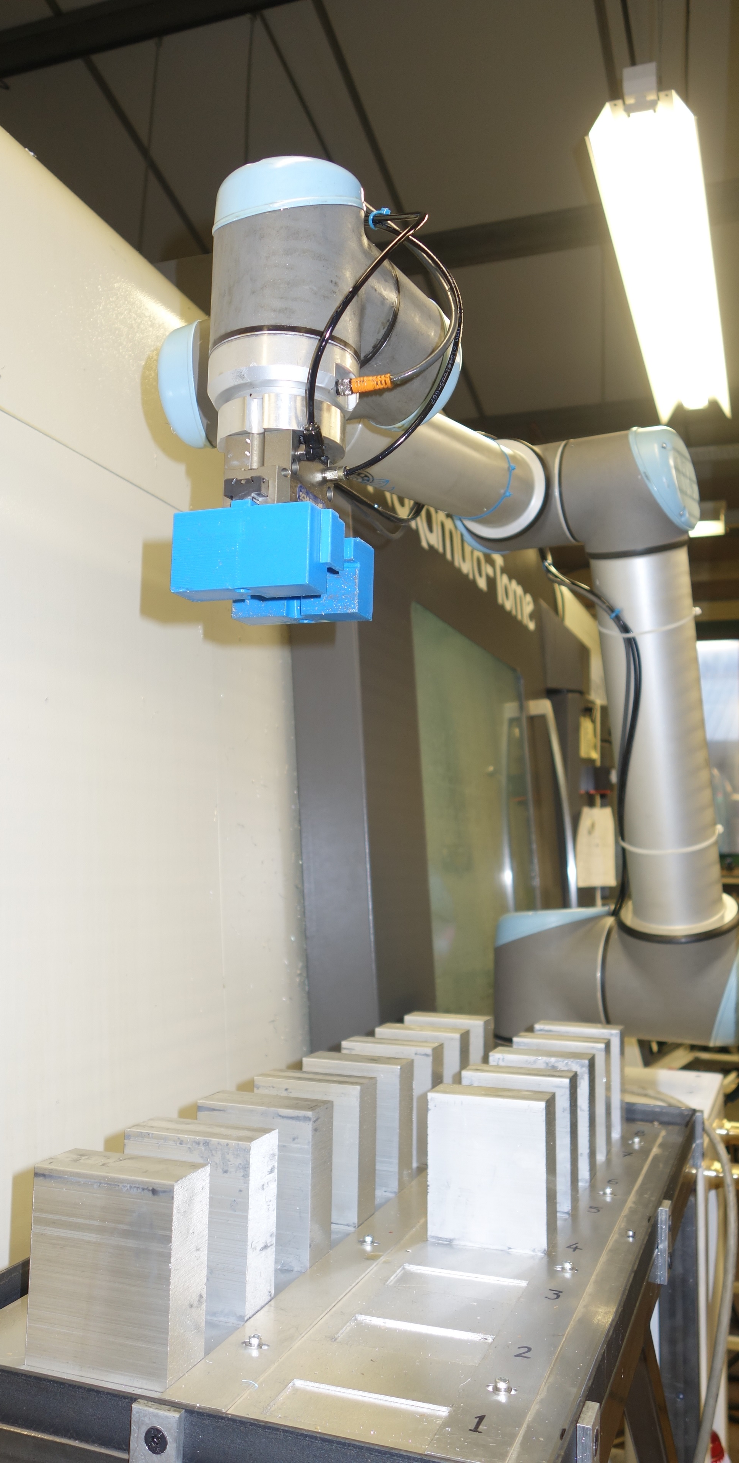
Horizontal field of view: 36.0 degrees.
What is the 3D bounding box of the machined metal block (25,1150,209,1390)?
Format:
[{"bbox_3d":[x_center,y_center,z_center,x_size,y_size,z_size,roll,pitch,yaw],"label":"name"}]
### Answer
[{"bbox_3d":[-0.143,0.305,0.650,0.091,0.109,0.040,-2,-7,20],"label":"machined metal block"}]

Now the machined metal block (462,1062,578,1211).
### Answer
[{"bbox_3d":[0.131,0.355,0.992,0.095,0.114,0.037,-1,-7,20],"label":"machined metal block"}]

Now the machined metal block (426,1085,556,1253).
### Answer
[{"bbox_3d":[0.097,0.344,0.899,0.095,0.114,0.037,-1,-7,20],"label":"machined metal block"}]

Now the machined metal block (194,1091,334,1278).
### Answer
[{"bbox_3d":[-0.077,0.326,0.830,0.091,0.109,0.040,-2,-7,20],"label":"machined metal block"}]

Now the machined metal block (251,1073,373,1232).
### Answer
[{"bbox_3d":[-0.044,0.336,0.920,0.091,0.109,0.040,-2,-7,20],"label":"machined metal block"}]

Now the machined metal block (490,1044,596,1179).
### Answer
[{"bbox_3d":[0.165,0.366,1.084,0.095,0.114,0.037,-1,-7,20],"label":"machined metal block"}]

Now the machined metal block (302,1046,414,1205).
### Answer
[{"bbox_3d":[-0.011,0.358,1.039,0.094,0.114,0.041,-1,-7,20],"label":"machined metal block"}]

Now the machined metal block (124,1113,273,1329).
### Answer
[{"bbox_3d":[-0.110,0.315,0.740,0.091,0.109,0.040,-2,-7,20],"label":"machined metal block"}]

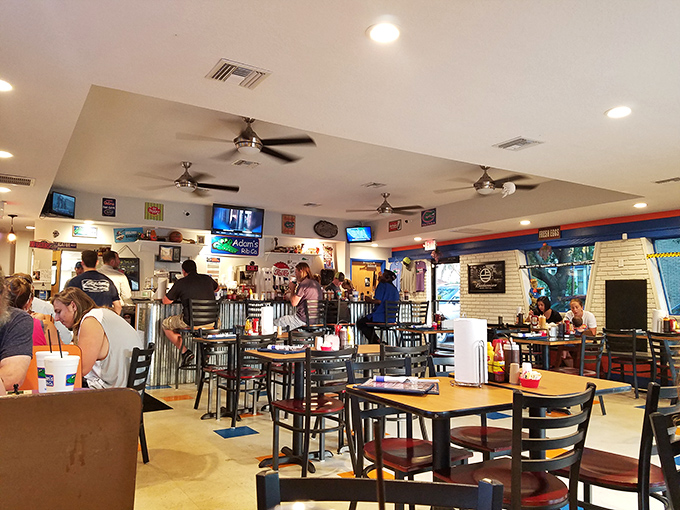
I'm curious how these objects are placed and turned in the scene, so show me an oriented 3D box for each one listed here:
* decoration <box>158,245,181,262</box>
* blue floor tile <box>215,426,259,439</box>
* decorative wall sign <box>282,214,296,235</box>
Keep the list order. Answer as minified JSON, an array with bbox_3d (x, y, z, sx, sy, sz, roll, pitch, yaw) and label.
[{"bbox_3d":[-3.057,-0.009,9.194,0.380,0.285,0.035,3,-6,-33],"label":"decoration"},{"bbox_3d":[-0.895,1.524,4.396,0.305,0.008,0.305,3,-6,-33],"label":"blue floor tile"},{"bbox_3d":[-1.052,-0.626,10.571,0.307,0.398,0.020,3,-6,-33],"label":"decorative wall sign"}]

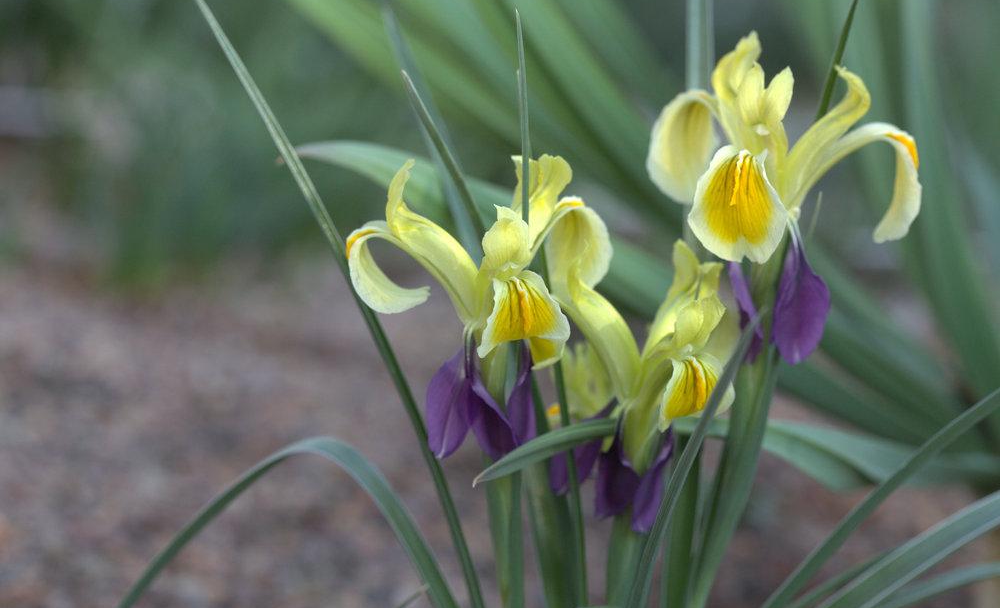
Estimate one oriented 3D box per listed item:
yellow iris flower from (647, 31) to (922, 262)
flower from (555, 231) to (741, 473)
[{"bbox_3d":[0.072,-0.040,0.680,0.068,0.052,0.056,2,12,8],"label":"yellow iris flower"},{"bbox_3d":[0.037,0.013,0.685,0.048,0.052,0.046,-5,13,-22],"label":"flower"}]

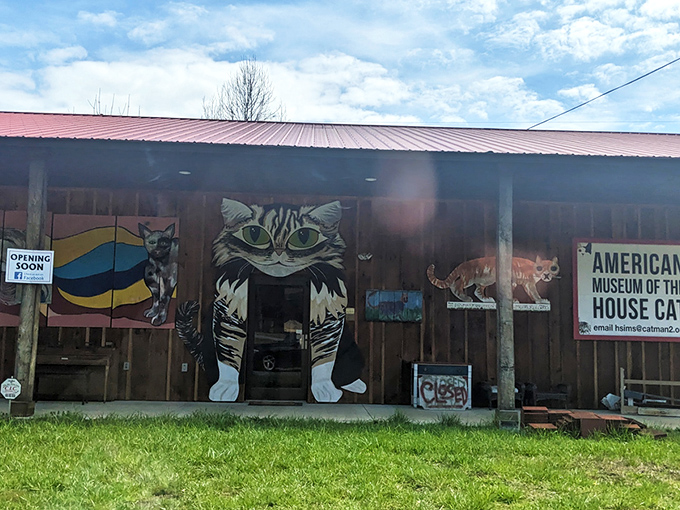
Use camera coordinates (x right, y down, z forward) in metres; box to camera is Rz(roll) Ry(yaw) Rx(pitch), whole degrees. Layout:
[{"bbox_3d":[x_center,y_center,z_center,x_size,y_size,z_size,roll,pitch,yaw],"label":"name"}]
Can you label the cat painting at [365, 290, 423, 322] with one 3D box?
[{"bbox_3d":[0.895,0.847,8.733,0.928,0.507,0.040,1,-6,-2],"label":"cat painting"}]

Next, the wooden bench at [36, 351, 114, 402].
[{"bbox_3d":[-4.168,1.893,8.260,1.270,0.820,0.400,1,-6,-2],"label":"wooden bench"}]

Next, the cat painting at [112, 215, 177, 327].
[{"bbox_3d":[-3.158,0.283,8.657,1.009,1.811,0.040,1,-6,-2],"label":"cat painting"}]

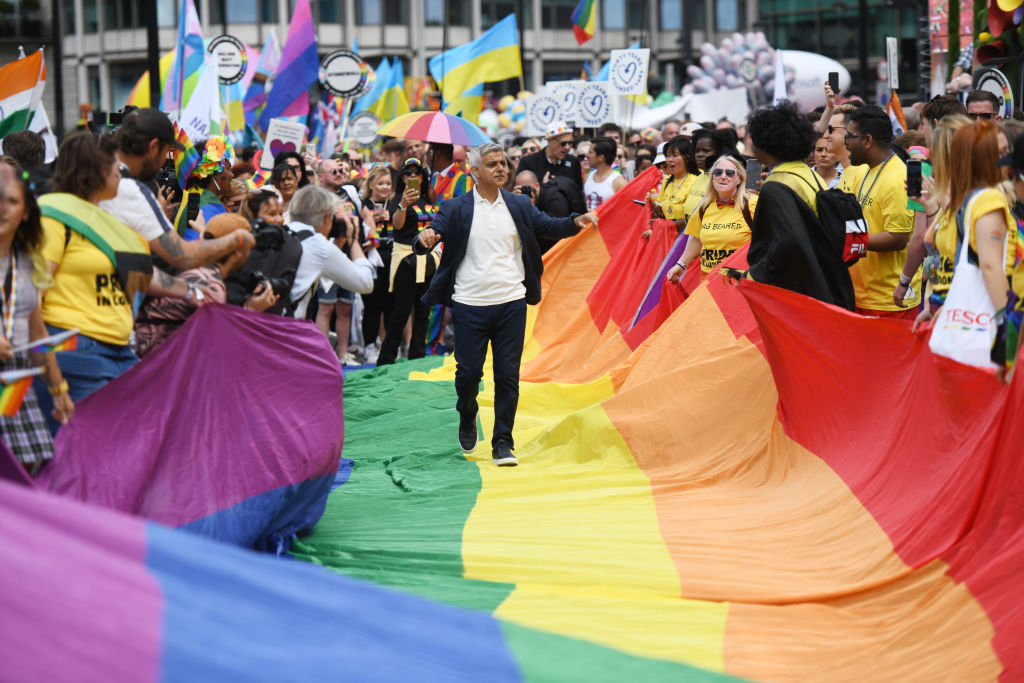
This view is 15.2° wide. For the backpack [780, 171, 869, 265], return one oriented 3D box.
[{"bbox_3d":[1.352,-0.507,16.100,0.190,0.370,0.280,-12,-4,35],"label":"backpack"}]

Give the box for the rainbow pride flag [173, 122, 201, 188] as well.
[{"bbox_3d":[-1.424,-0.814,16.800,0.140,0.290,0.080,-1,3,11],"label":"rainbow pride flag"}]

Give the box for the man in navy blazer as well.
[{"bbox_3d":[-0.024,-0.188,20.100,0.950,1.680,0.520,-1,3,-1],"label":"man in navy blazer"}]

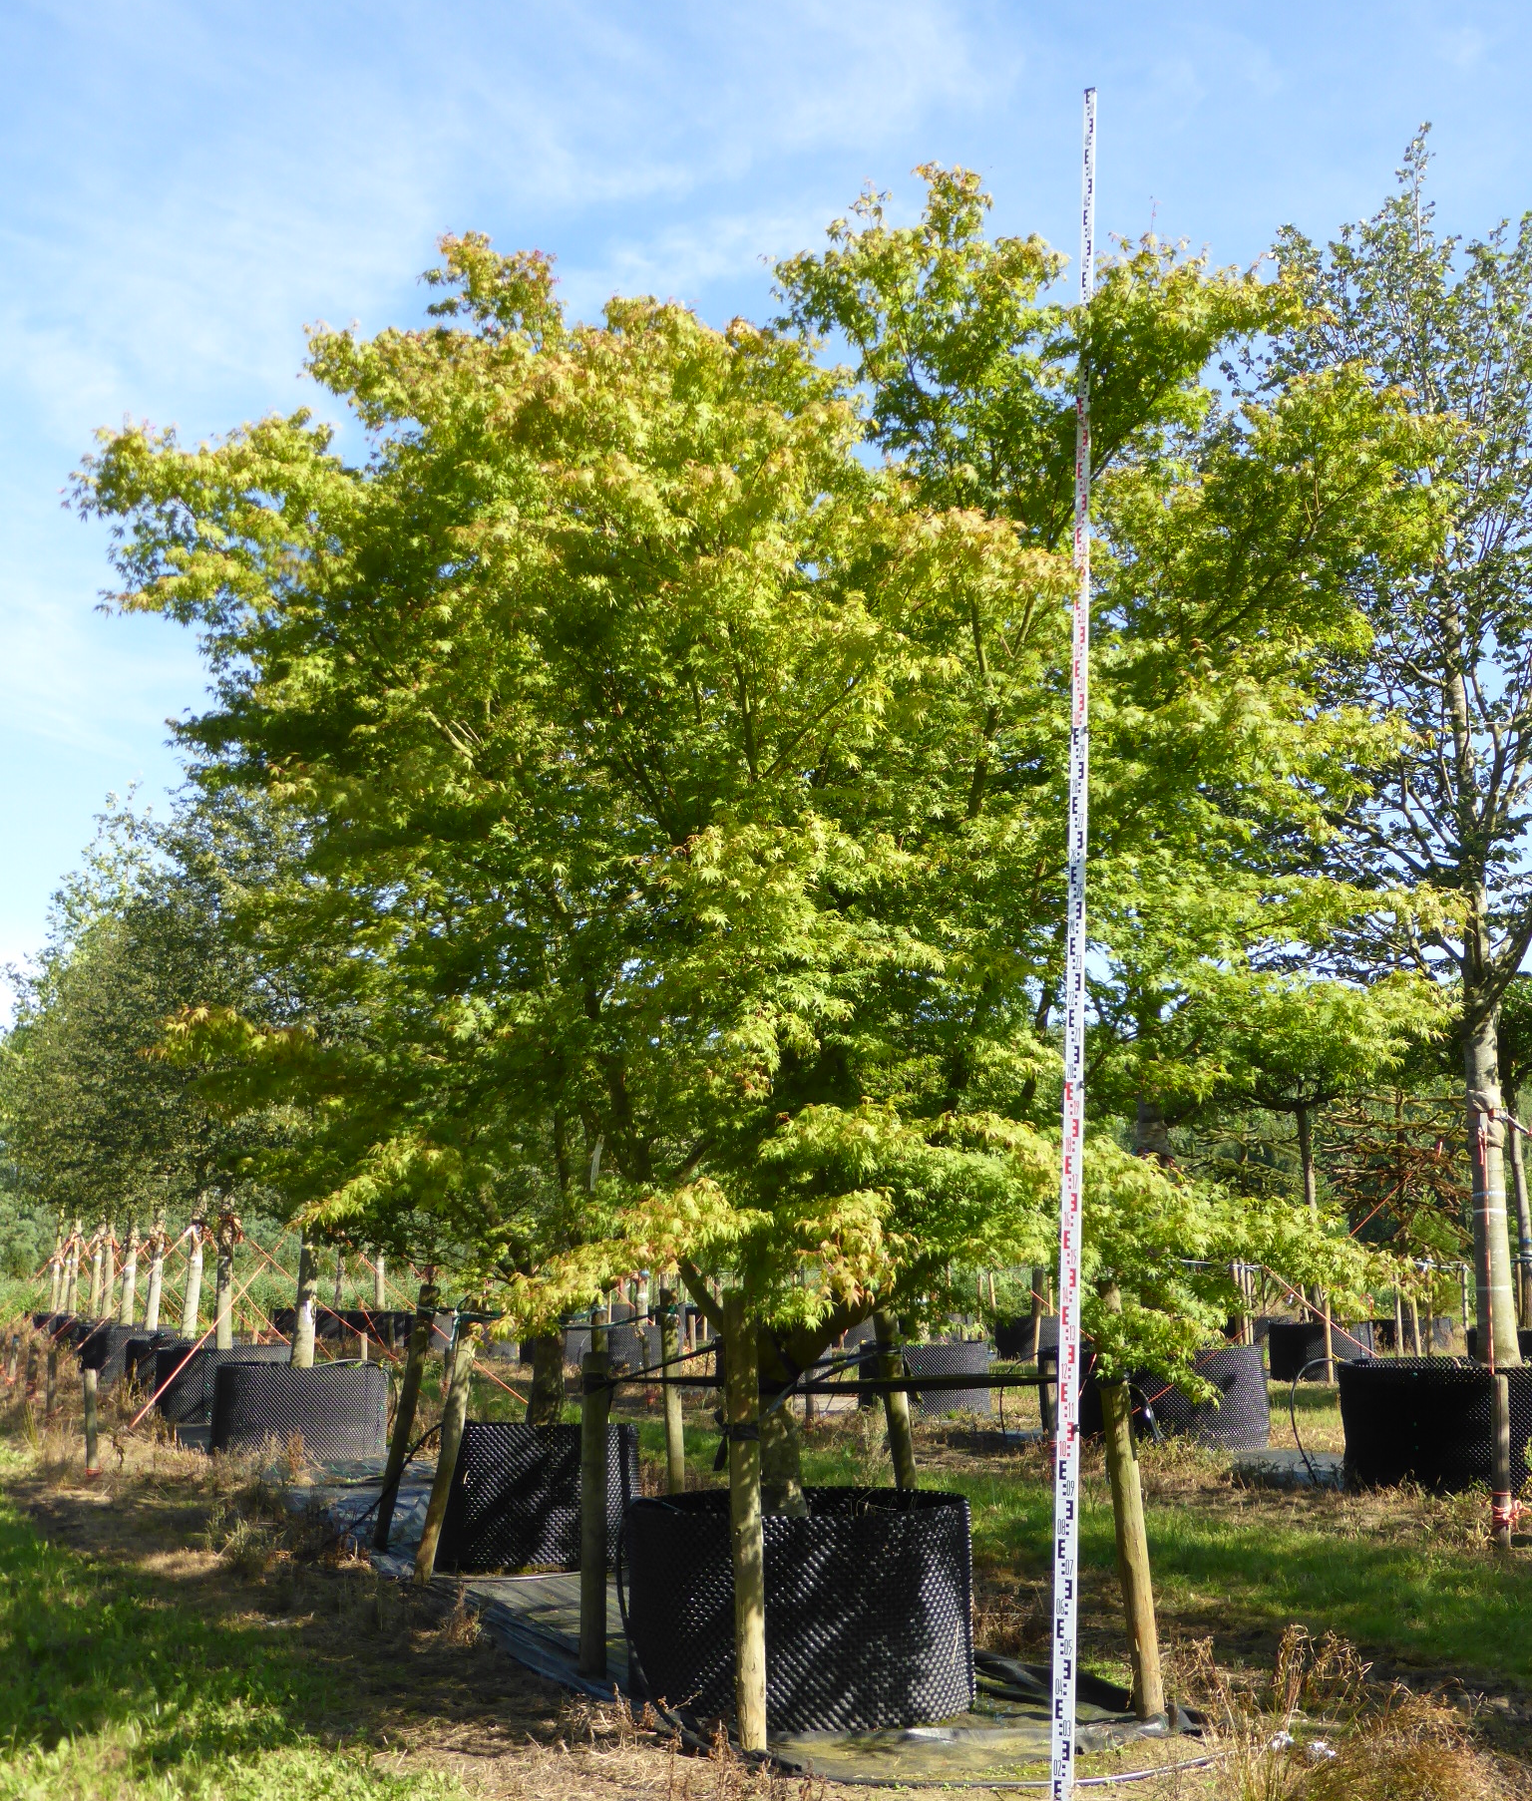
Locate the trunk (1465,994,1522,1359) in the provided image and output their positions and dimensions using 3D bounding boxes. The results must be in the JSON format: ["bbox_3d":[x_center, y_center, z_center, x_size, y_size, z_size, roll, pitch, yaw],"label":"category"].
[{"bbox_3d":[5.004,1.945,13.912,0.255,2.500,0.255,-2,-11,19],"label":"trunk"}]

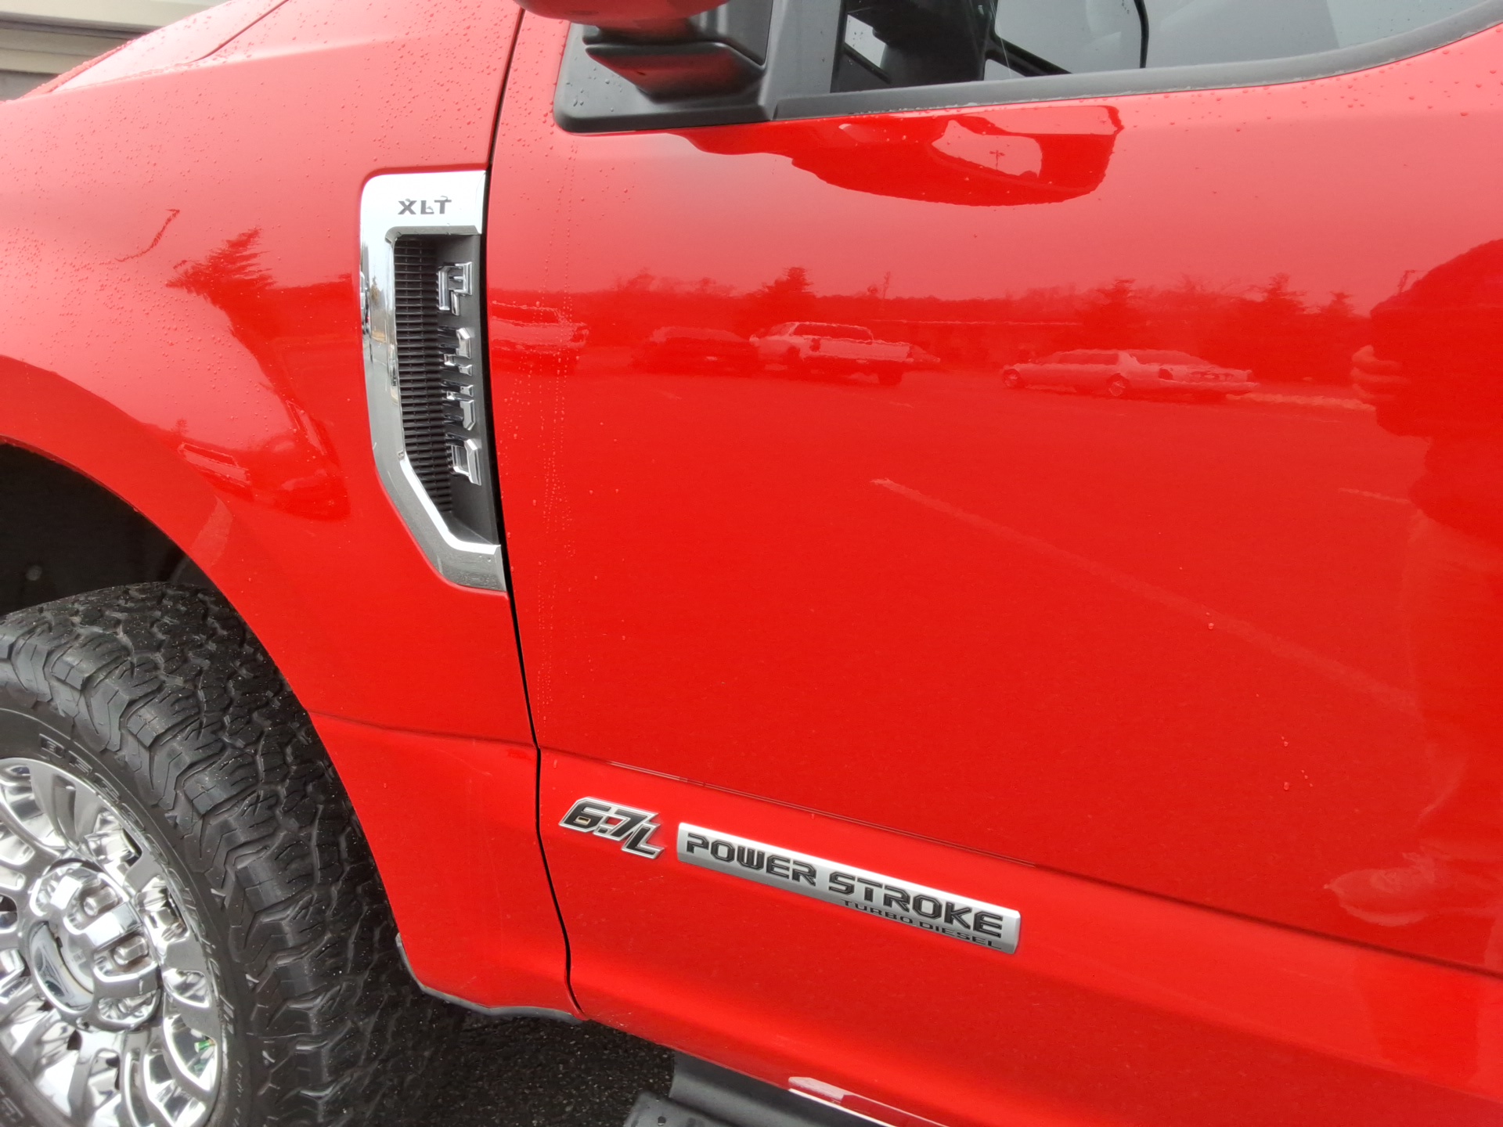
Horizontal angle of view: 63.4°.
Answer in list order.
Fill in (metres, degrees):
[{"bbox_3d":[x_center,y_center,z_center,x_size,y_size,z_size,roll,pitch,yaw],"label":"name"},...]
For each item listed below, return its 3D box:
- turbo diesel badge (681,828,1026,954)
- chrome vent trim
[{"bbox_3d":[0.062,0.228,0.867,0.265,0.032,0.010,8,15,27],"label":"turbo diesel badge"},{"bbox_3d":[-0.254,-0.147,0.990,0.135,0.327,0.035,8,15,27],"label":"chrome vent trim"}]

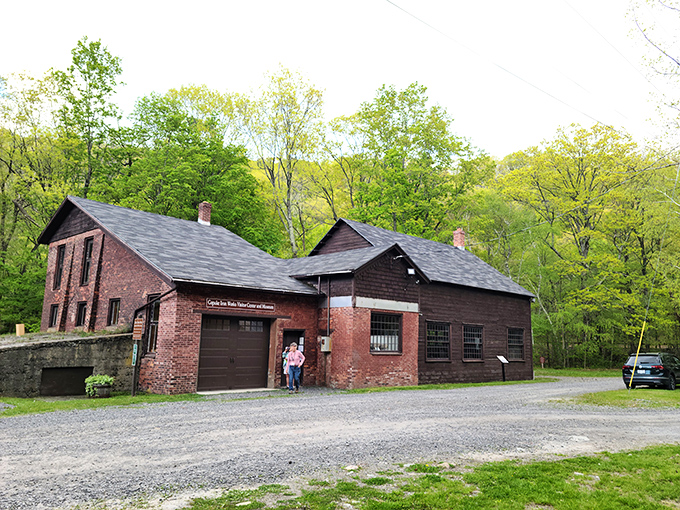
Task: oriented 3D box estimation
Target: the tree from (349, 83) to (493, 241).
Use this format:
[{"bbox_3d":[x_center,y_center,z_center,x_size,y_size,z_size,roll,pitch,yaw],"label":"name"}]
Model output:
[{"bbox_3d":[5.965,-2.770,40.944,10.920,21.440,10.380,2,-9,0],"label":"tree"}]

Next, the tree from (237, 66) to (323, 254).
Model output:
[{"bbox_3d":[-4.625,-3.813,41.058,6.660,21.930,6.330,2,-9,0],"label":"tree"}]

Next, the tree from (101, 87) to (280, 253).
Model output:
[{"bbox_3d":[-10.397,-2.816,37.840,12.820,18.040,12.180,2,-9,0],"label":"tree"}]

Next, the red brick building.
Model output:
[{"bbox_3d":[-1.899,1.819,28.021,20.460,8.440,15.530,10,-12,-44],"label":"red brick building"}]

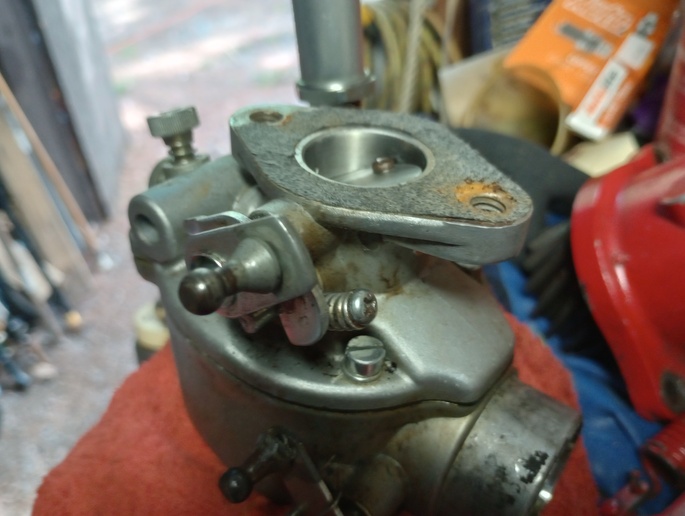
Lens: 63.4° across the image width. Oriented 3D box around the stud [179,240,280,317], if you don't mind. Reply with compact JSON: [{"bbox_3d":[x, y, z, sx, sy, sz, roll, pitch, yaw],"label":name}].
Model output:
[{"bbox_3d":[-0.024,0.004,0.114,0.012,0.012,0.021,30,43,31],"label":"stud"}]

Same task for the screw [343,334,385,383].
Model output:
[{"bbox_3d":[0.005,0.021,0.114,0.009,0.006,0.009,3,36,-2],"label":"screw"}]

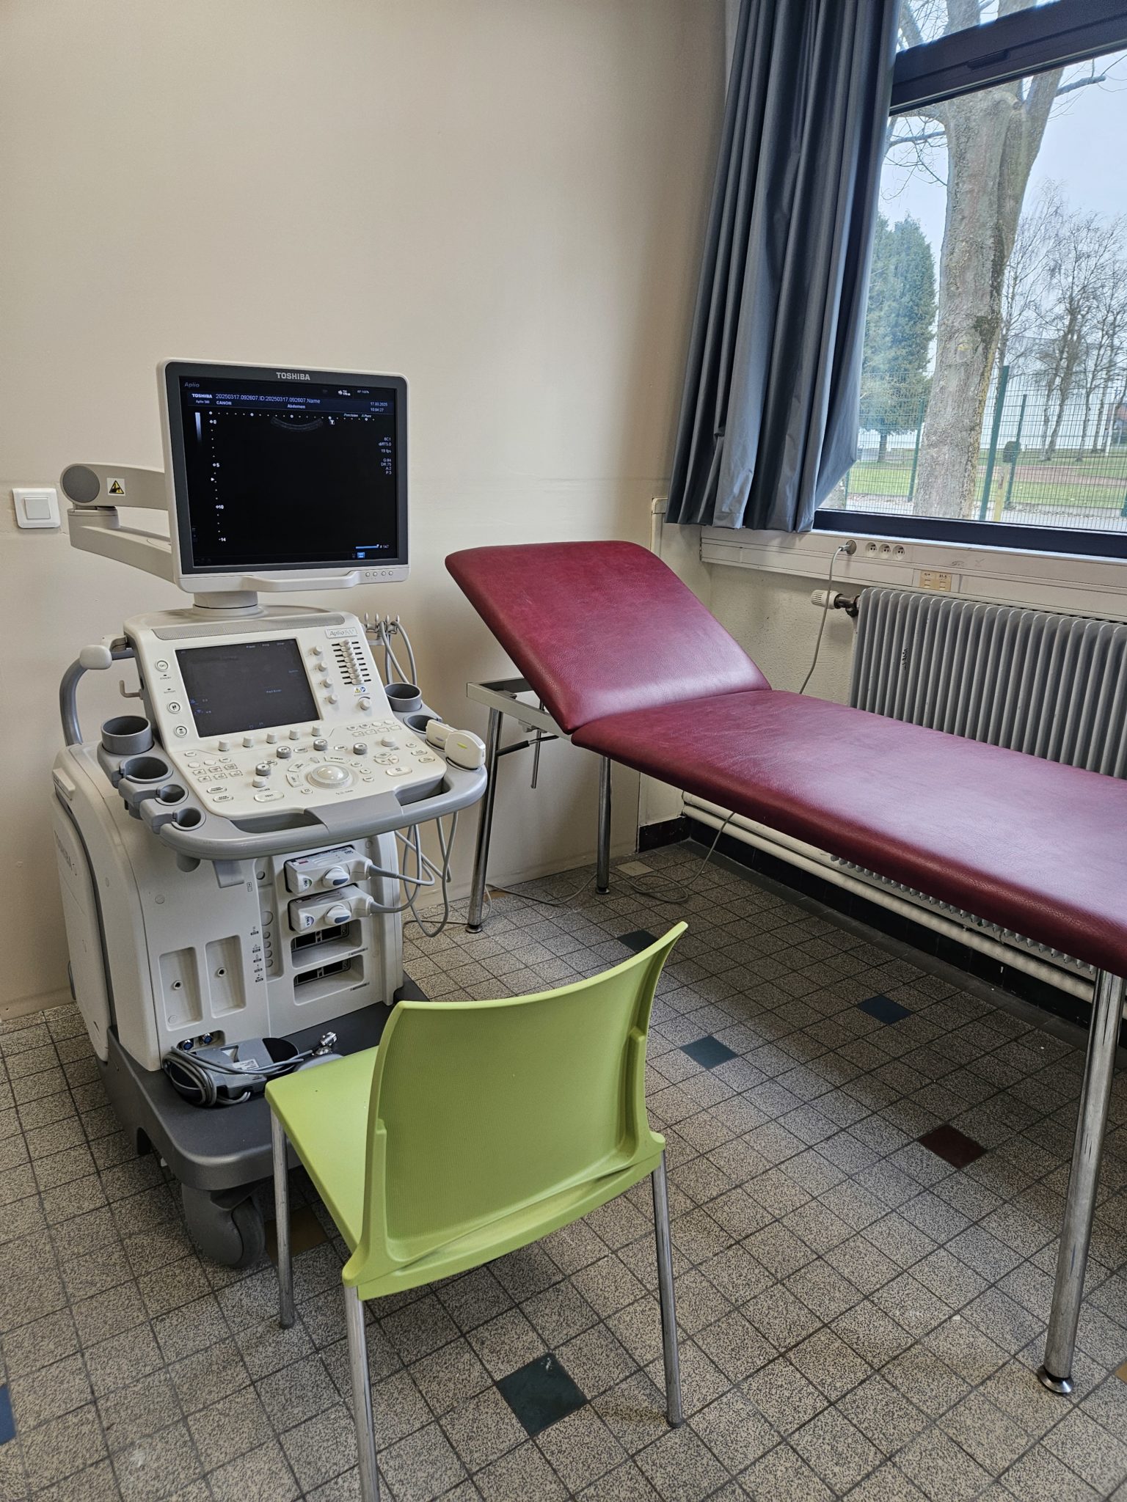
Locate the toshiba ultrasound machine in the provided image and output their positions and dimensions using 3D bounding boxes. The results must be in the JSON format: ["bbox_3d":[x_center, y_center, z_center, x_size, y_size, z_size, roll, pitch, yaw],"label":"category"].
[{"bbox_3d":[-0.563,0.056,1.855,0.610,1.460,0.870,-11,22,-35],"label":"toshiba ultrasound machine"}]

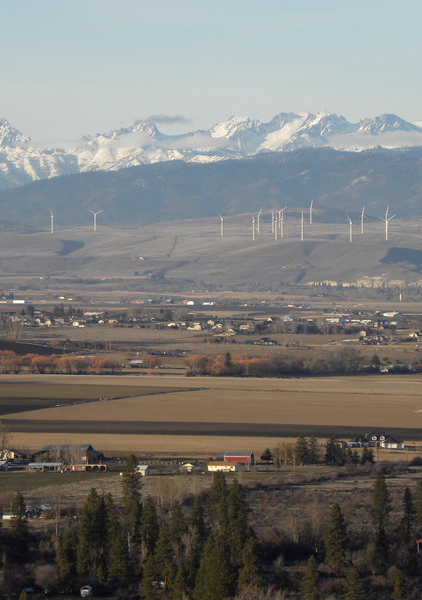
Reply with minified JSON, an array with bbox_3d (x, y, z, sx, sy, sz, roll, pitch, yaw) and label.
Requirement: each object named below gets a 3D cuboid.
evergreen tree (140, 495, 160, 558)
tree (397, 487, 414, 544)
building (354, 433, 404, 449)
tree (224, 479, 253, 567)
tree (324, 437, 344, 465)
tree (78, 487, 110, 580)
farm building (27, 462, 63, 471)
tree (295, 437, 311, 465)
[{"bbox_3d":[-23.130,86.180,1612.490,7.200,24.460,7.200,0,1,0],"label":"evergreen tree"},{"bbox_3d":[67.940,75.980,1485.430,5.480,21.660,5.480,0,1,0],"label":"tree"},{"bbox_3d":[101.000,84.420,2556.370,26.000,8.700,15.000,0,1,20],"label":"building"},{"bbox_3d":[8.960,73.000,1385.770,9.580,29.650,9.580,0,1,0],"label":"tree"},{"bbox_3d":[67.810,83.450,2353.900,9.800,14.670,9.800,0,1,0],"label":"tree"},{"bbox_3d":[-36.990,73.820,1338.720,9.870,28.960,9.870,0,1,0],"label":"tree"},{"bbox_3d":[-78.880,79.360,2026.840,16.000,3.700,6.500,0,1,14],"label":"farm building"},{"bbox_3d":[45.250,73.750,2080.310,7.670,13.940,7.670,0,1,0],"label":"tree"}]

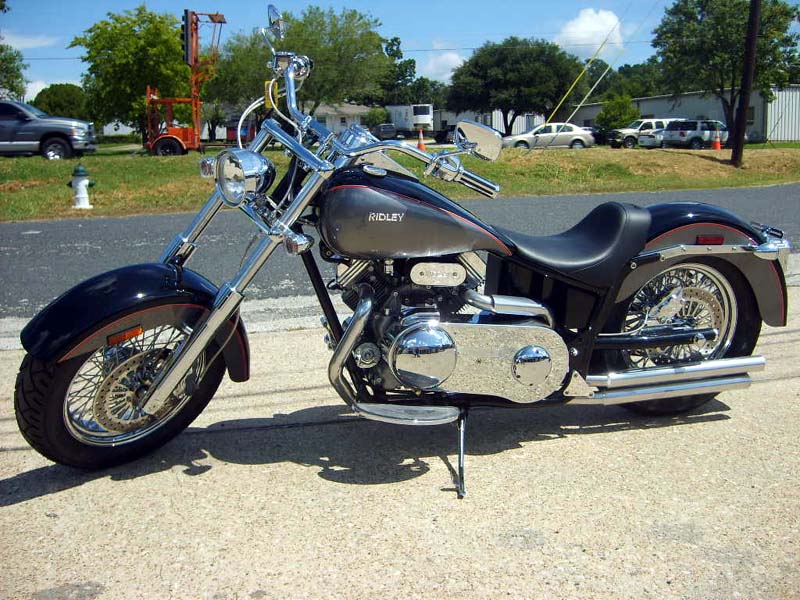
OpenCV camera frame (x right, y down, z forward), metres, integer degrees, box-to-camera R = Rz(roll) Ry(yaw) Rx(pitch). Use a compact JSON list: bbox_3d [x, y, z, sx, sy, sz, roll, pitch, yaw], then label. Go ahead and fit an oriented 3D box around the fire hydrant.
[{"bbox_3d":[-4.637,-1.658,11.865,0.380,0.650,0.380,-4,12,-17],"label":"fire hydrant"}]

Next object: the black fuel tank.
[{"bbox_3d":[0.052,-0.268,2.441,0.615,0.280,0.340,-4,15,-12],"label":"black fuel tank"}]

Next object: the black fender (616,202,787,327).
[{"bbox_3d":[0.997,-0.117,2.692,0.710,0.430,0.215,-4,15,-12],"label":"black fender"}]

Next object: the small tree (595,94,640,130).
[{"bbox_3d":[15.250,-12.666,56.655,3.218,3.349,3.218,0,12,0],"label":"small tree"}]

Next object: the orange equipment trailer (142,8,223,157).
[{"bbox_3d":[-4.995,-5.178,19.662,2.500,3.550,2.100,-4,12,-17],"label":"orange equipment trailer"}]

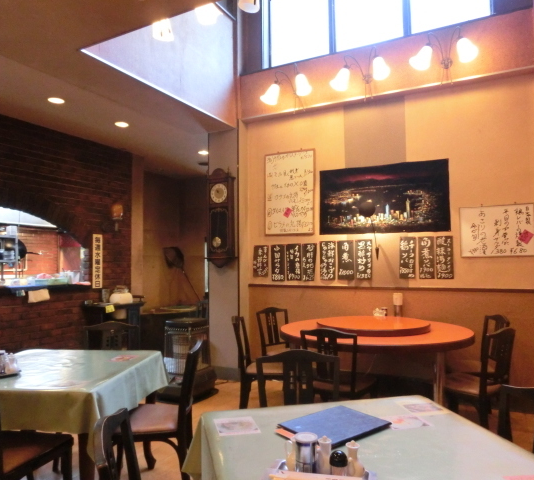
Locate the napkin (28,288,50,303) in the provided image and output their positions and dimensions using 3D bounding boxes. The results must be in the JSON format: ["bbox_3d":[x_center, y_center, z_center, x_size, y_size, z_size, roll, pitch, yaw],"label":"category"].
[{"bbox_3d":[-2.337,0.579,4.548,0.030,0.135,0.245,-2,-3,26],"label":"napkin"}]

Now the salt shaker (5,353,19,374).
[{"bbox_3d":[-1.323,0.640,2.301,0.058,0.105,0.058,-1,-3,0],"label":"salt shaker"}]

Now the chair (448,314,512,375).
[{"bbox_3d":[1.560,1.026,3.442,0.460,0.870,0.410,-1,-3,6],"label":"chair"}]

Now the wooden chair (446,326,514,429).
[{"bbox_3d":[1.472,1.009,3.169,0.430,0.850,0.450,2,-4,-38],"label":"wooden chair"}]

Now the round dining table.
[{"bbox_3d":[0.872,1.090,3.579,1.500,0.770,1.500,-1,-3,0],"label":"round dining table"}]

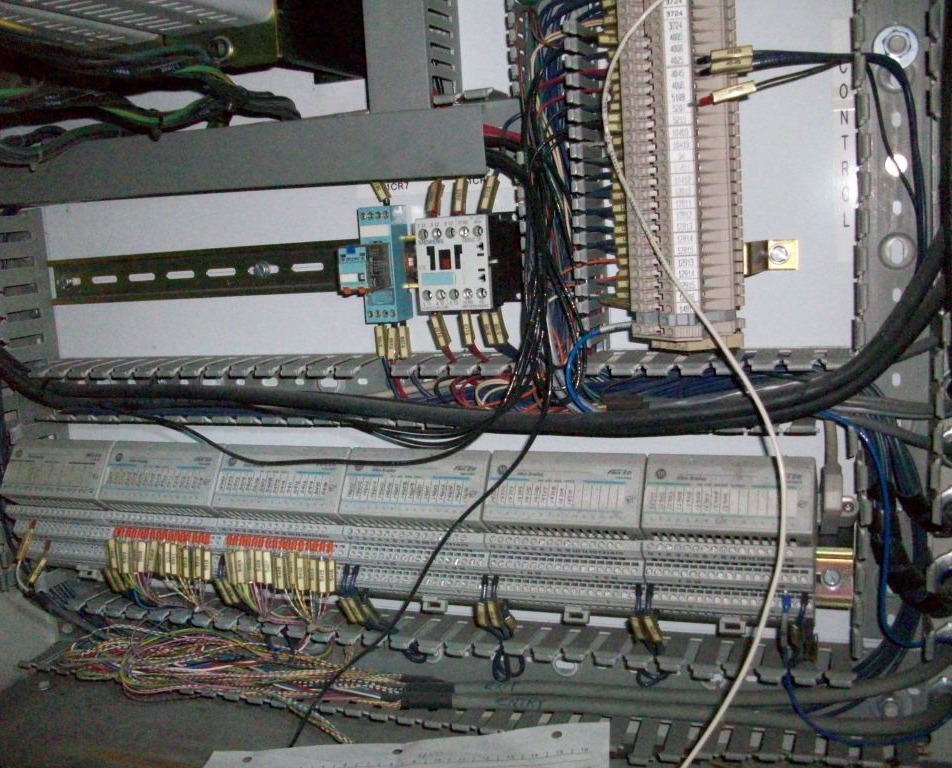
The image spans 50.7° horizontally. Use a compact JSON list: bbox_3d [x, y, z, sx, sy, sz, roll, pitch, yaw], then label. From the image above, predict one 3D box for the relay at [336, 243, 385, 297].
[{"bbox_3d":[-0.068,-0.071,0.627,0.021,0.027,0.039,0,7,20],"label":"relay"}]

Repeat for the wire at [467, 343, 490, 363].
[{"bbox_3d":[0.002,-0.019,0.599,0.014,0.012,0.008,0,7,20],"label":"wire"}]

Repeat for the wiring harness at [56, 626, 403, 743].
[{"bbox_3d":[-0.178,0.206,0.696,0.274,0.062,0.045,0,7,20],"label":"wiring harness"}]

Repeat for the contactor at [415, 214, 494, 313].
[{"bbox_3d":[-0.001,-0.073,0.614,0.045,0.057,0.066,0,7,20],"label":"contactor"}]

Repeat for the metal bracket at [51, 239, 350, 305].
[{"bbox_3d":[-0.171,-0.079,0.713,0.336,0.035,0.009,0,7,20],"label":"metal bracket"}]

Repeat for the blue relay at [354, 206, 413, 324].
[{"bbox_3d":[-0.058,-0.077,0.656,0.025,0.074,0.031,0,7,20],"label":"blue relay"}]

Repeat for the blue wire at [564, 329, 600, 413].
[{"bbox_3d":[0.061,-0.007,0.569,0.018,0.046,0.020,0,7,20],"label":"blue wire"}]

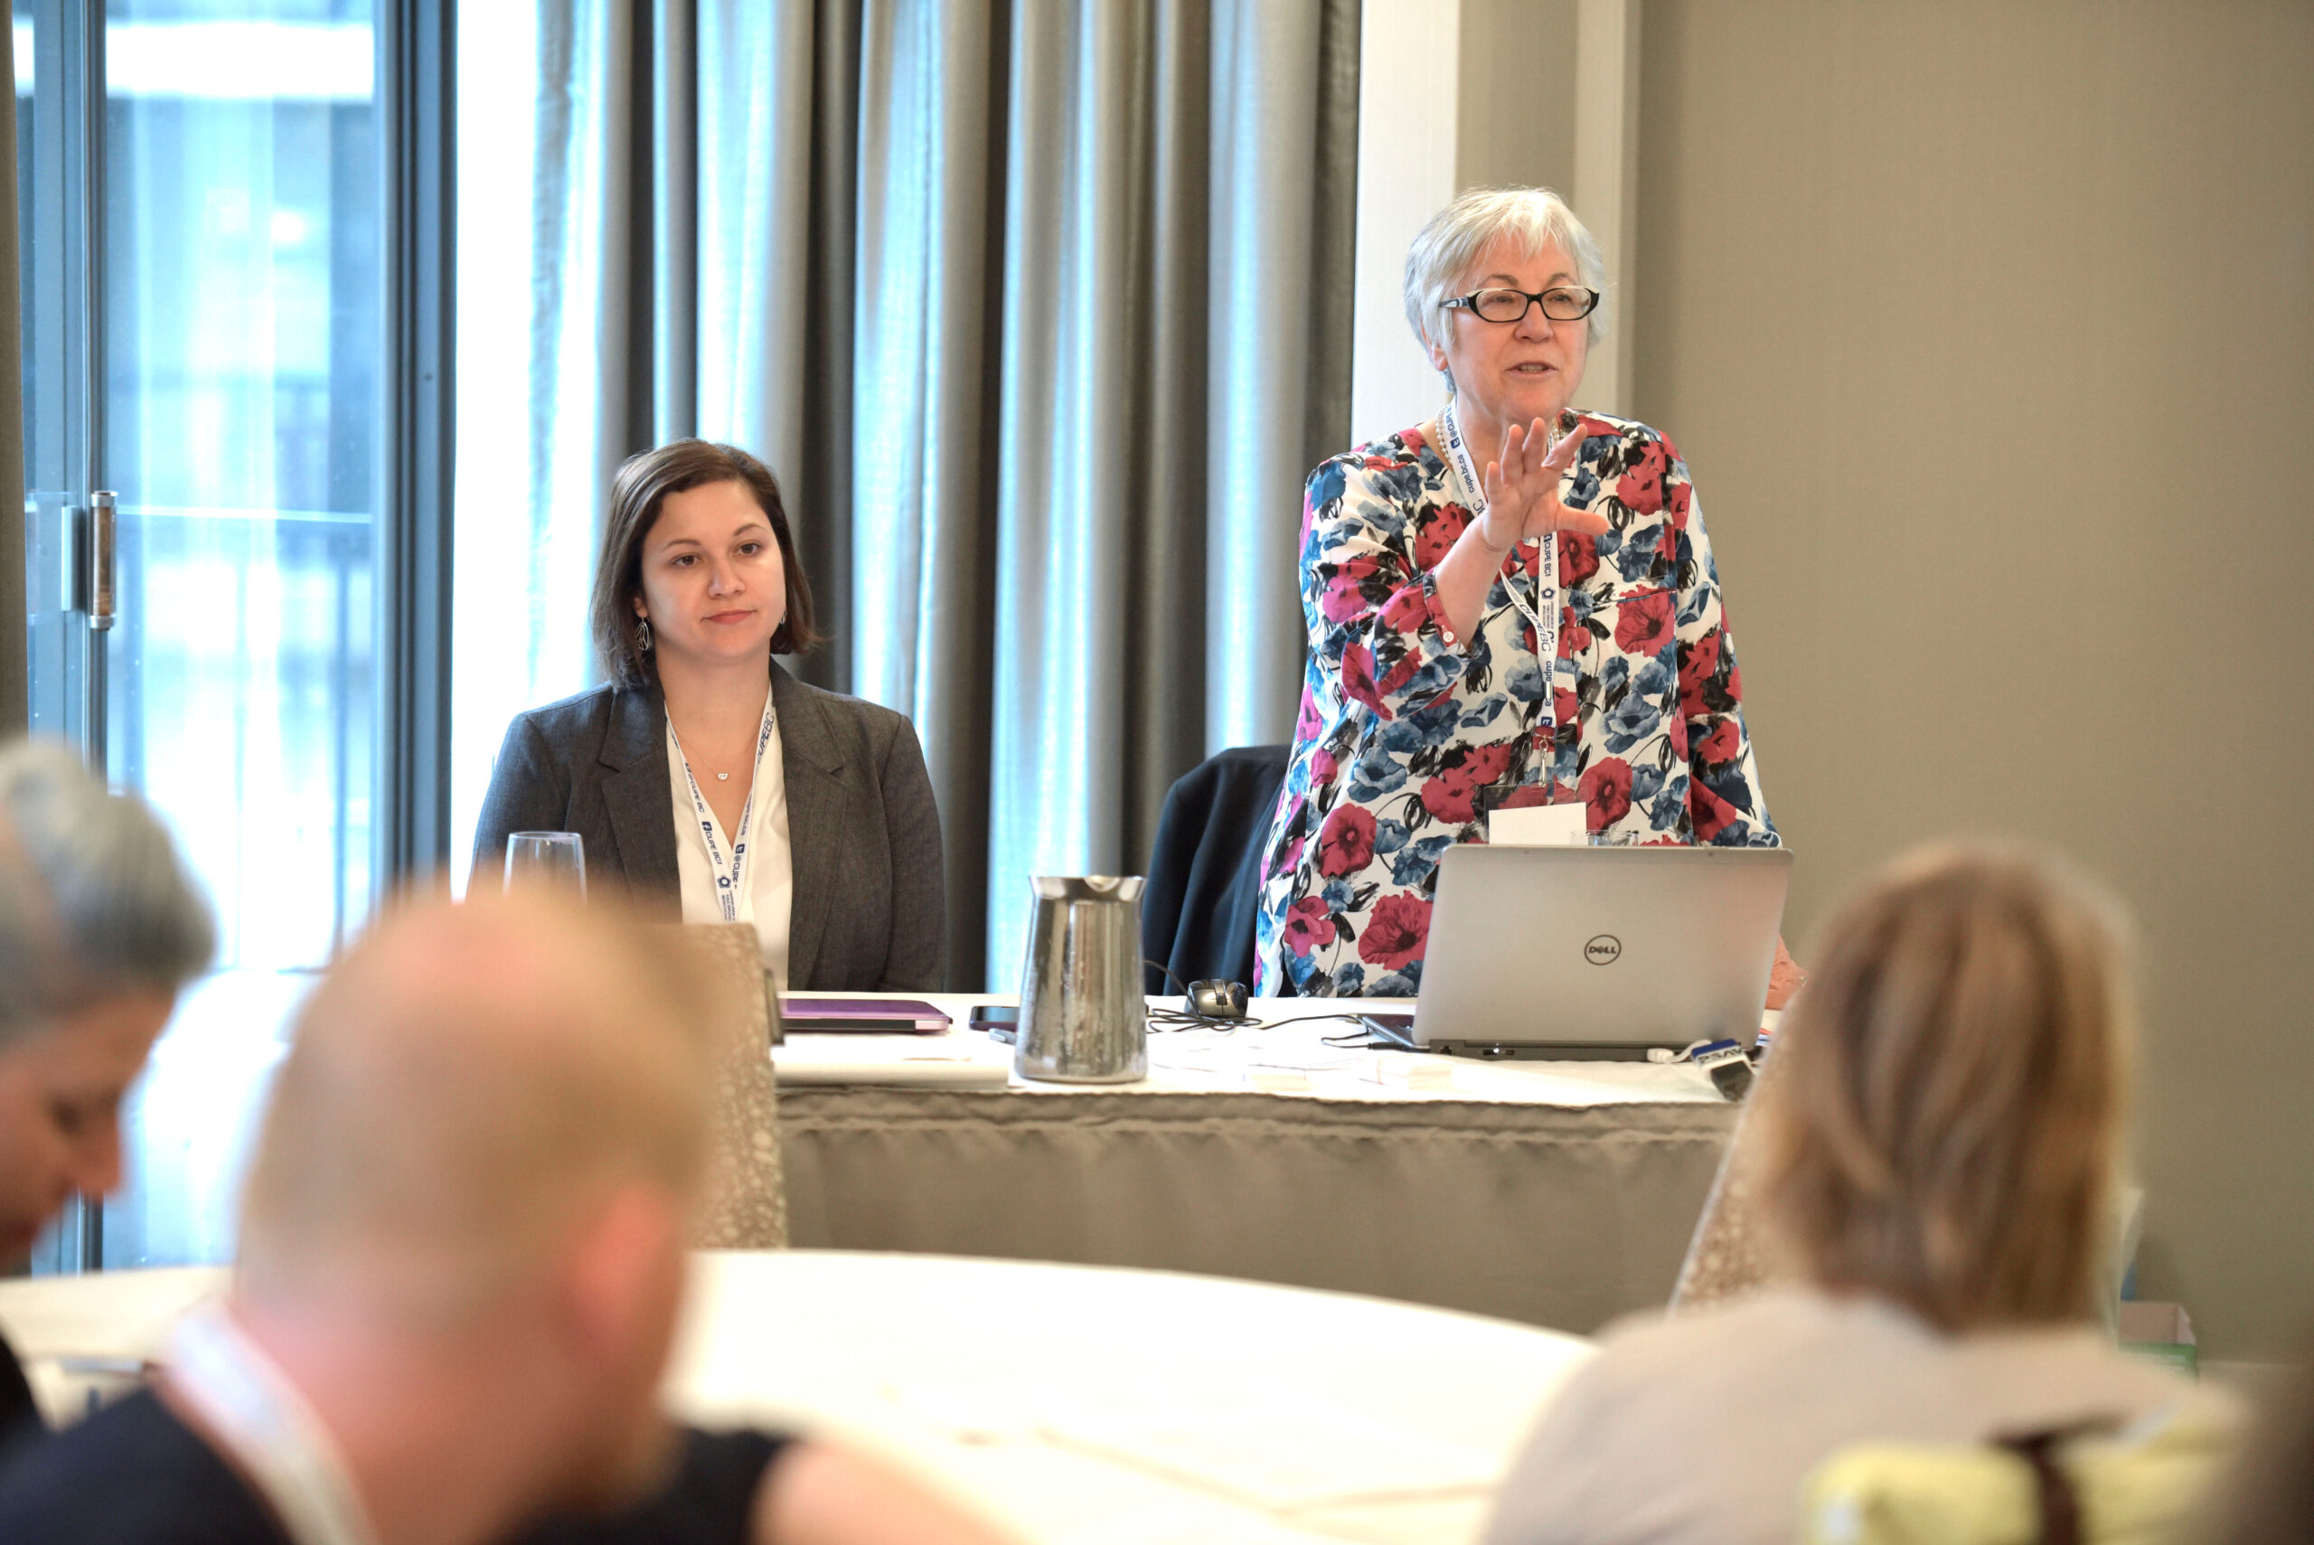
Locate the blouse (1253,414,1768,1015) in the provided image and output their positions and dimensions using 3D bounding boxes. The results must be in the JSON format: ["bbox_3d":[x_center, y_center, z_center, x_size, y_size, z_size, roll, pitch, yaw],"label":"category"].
[{"bbox_3d":[0.370,-0.035,7.734,0.510,0.680,0.360,0,5,-9],"label":"blouse"}]

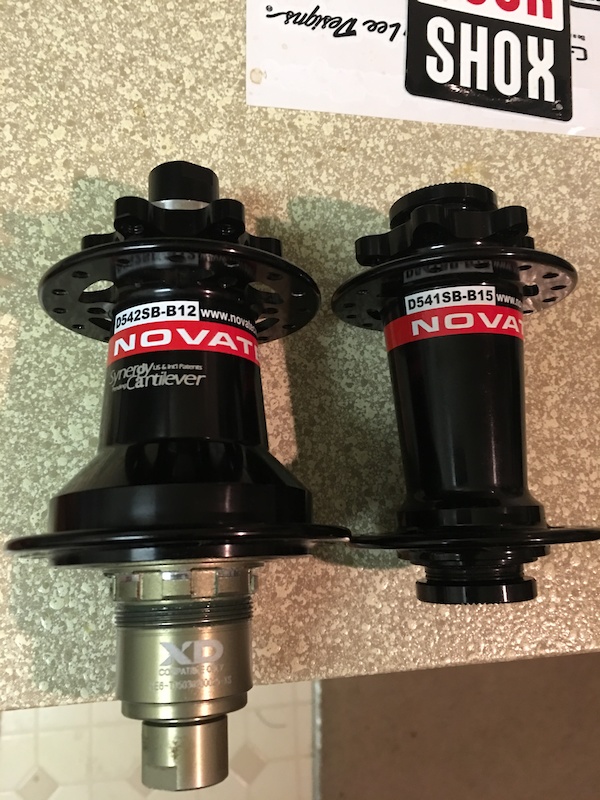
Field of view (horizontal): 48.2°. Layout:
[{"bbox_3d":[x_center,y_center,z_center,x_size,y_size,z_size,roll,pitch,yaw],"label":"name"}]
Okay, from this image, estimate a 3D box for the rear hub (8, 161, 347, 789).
[{"bbox_3d":[-0.028,0.012,0.166,0.079,0.079,0.147,0,76,-9],"label":"rear hub"}]

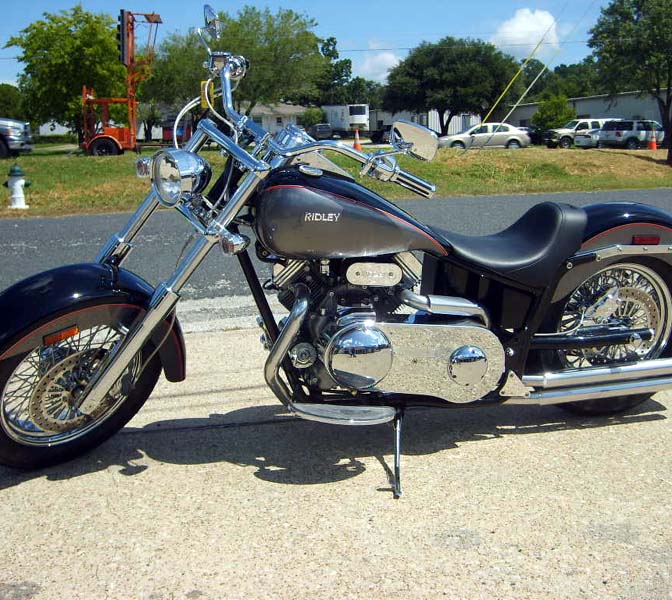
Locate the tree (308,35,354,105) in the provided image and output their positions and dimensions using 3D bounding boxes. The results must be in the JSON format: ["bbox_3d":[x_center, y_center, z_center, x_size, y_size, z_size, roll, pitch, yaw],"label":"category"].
[{"bbox_3d":[-0.402,-20.266,79.056,5.800,10.500,5.800,0,12,0],"label":"tree"}]

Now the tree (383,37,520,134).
[{"bbox_3d":[8.163,-14.579,57.804,9.600,8.000,9.600,0,12,0],"label":"tree"}]

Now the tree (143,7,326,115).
[{"bbox_3d":[-6.691,-14.696,53.105,12.039,8.683,11.437,0,12,0],"label":"tree"}]

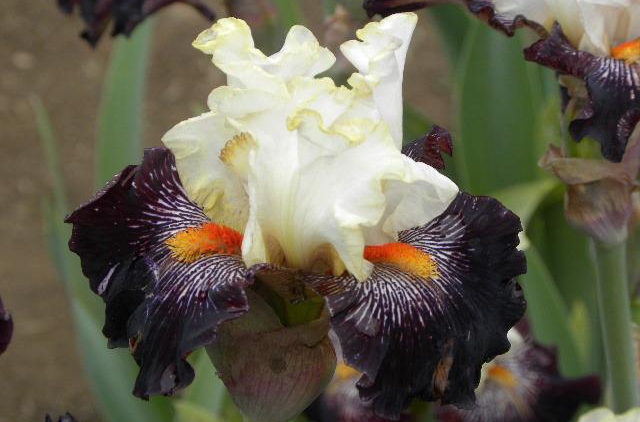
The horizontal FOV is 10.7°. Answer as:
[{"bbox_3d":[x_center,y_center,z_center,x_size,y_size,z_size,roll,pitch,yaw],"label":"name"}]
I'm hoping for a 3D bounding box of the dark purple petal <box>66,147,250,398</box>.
[{"bbox_3d":[-0.046,0.018,0.990,0.048,0.057,0.062,-11,23,-28],"label":"dark purple petal"}]

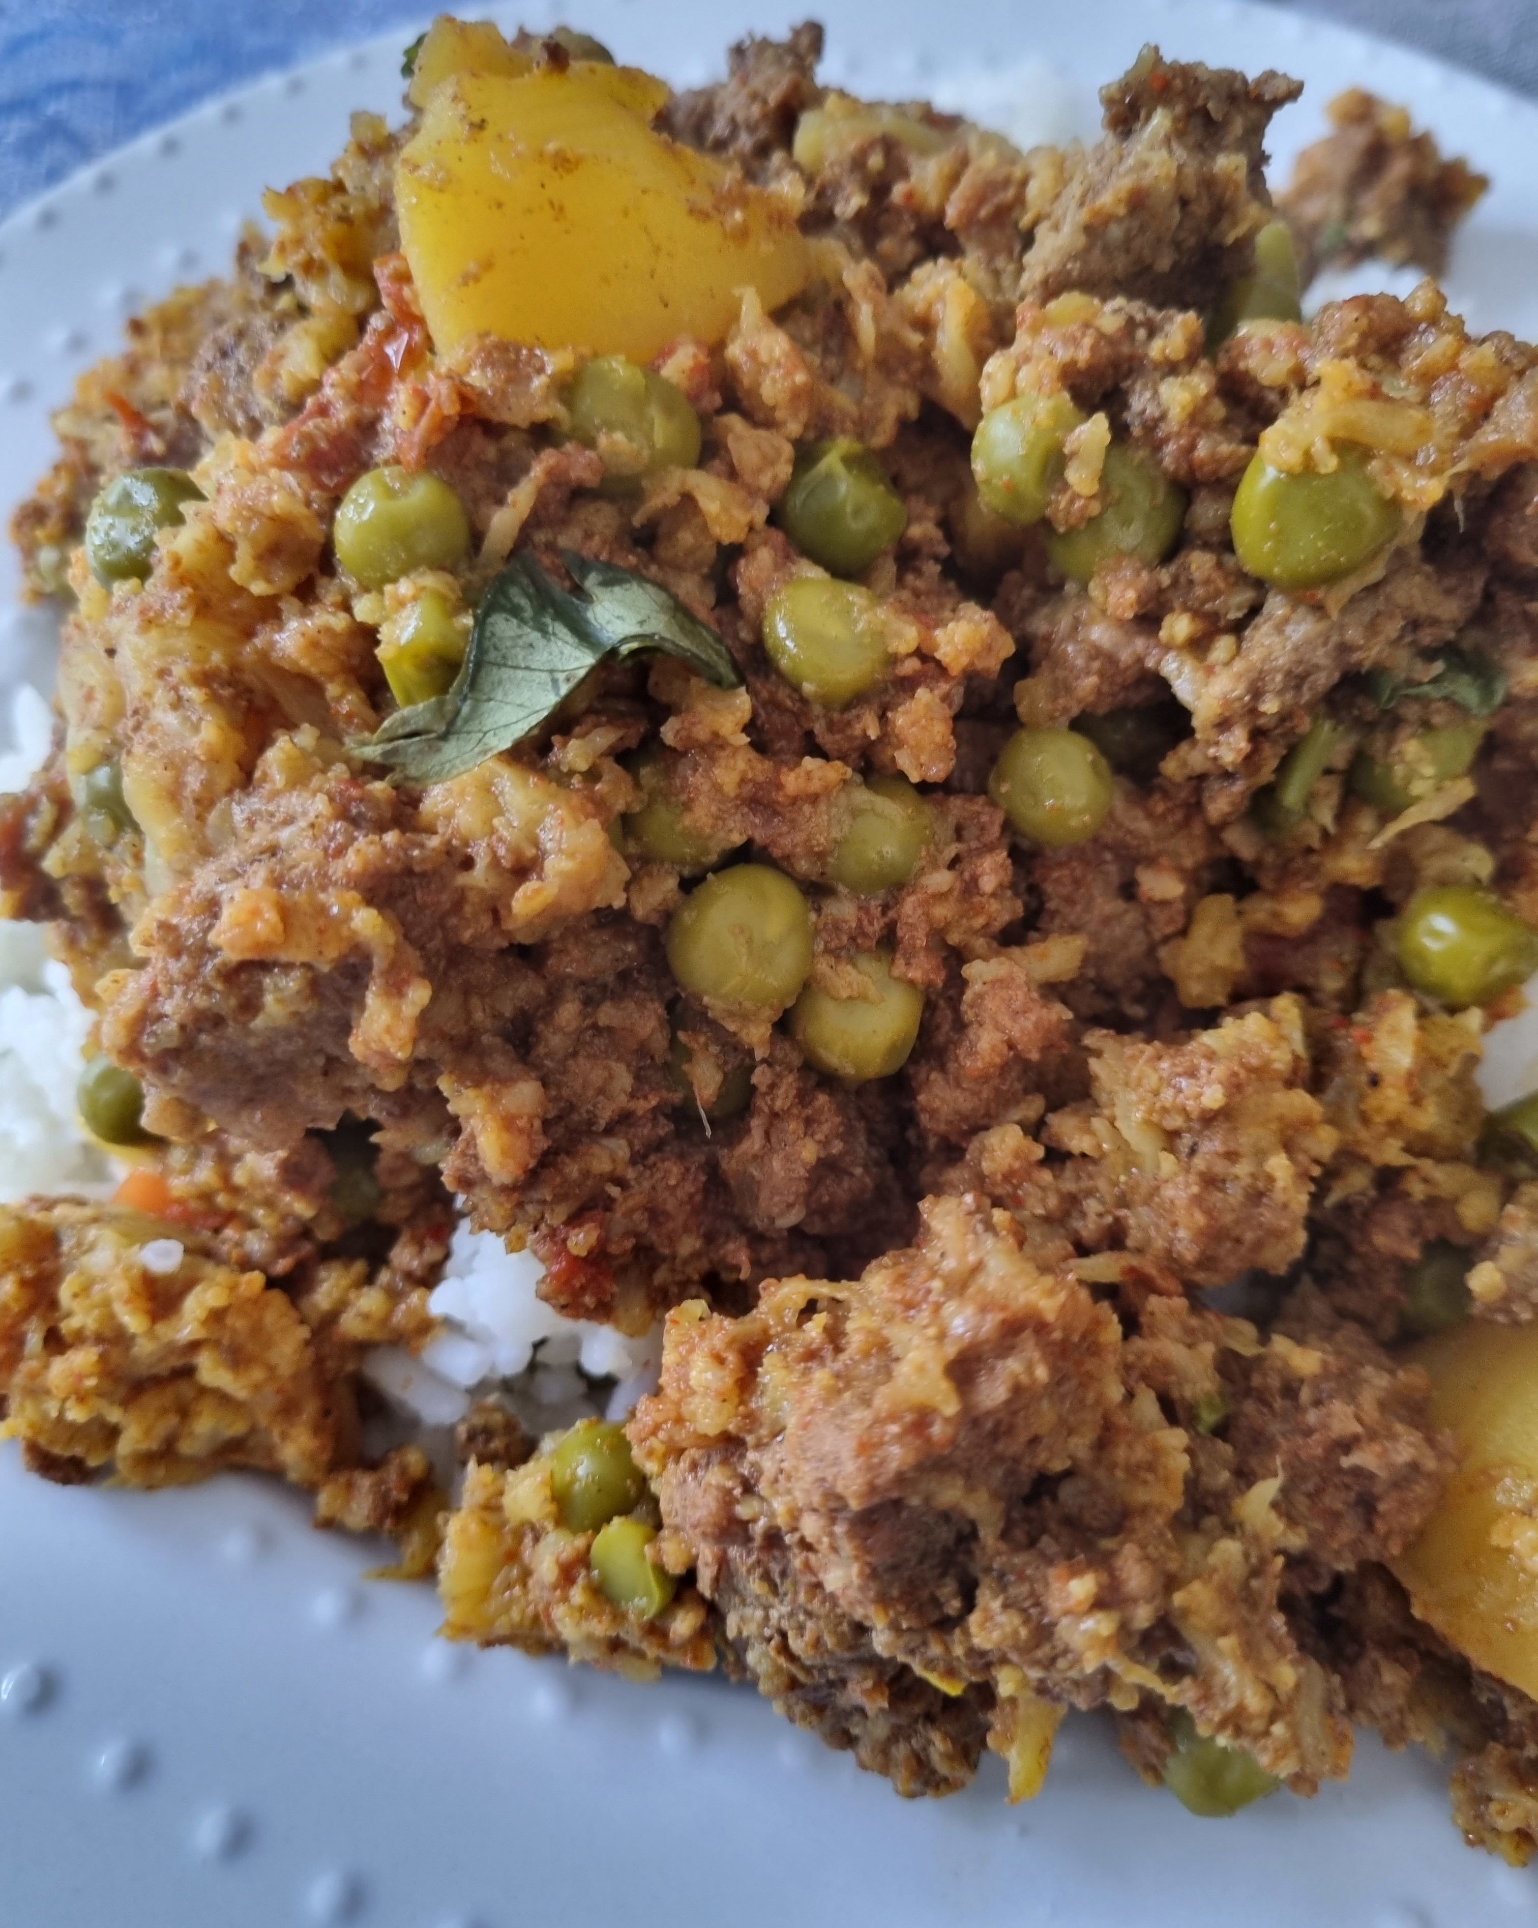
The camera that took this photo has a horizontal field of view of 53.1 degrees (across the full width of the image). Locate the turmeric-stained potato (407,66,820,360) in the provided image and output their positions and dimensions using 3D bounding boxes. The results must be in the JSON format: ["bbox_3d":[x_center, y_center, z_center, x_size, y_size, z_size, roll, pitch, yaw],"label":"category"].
[{"bbox_3d":[-0.012,-0.056,0.117,0.029,0.018,0.017,-3,62,0],"label":"turmeric-stained potato"}]

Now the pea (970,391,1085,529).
[{"bbox_3d":[0.017,-0.034,0.102,0.009,0.008,0.009,-3,62,0],"label":"pea"}]

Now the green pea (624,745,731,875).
[{"bbox_3d":[-0.006,-0.011,0.106,0.009,0.009,0.009,-3,62,0],"label":"green pea"}]

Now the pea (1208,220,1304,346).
[{"bbox_3d":[0.041,-0.058,0.131,0.010,0.010,0.010,-1,61,0],"label":"pea"}]

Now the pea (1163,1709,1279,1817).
[{"bbox_3d":[0.035,0.061,0.119,0.009,0.009,0.009,-3,62,0],"label":"pea"}]

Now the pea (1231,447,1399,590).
[{"bbox_3d":[0.038,-0.031,0.108,0.012,0.011,0.011,-1,61,0],"label":"pea"}]

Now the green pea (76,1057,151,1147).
[{"bbox_3d":[-0.053,0.011,0.126,0.008,0.008,0.008,-1,61,0],"label":"green pea"}]

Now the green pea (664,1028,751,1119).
[{"bbox_3d":[-0.004,0.007,0.109,0.008,0.008,0.008,-1,61,0],"label":"green pea"}]

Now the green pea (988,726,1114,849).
[{"bbox_3d":[0.020,-0.013,0.111,0.009,0.009,0.009,-3,62,0],"label":"green pea"}]

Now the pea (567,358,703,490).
[{"bbox_3d":[-0.009,-0.036,0.103,0.009,0.009,0.009,-3,62,0],"label":"pea"}]

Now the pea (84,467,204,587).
[{"bbox_3d":[-0.049,-0.034,0.121,0.010,0.010,0.010,-1,61,0],"label":"pea"}]

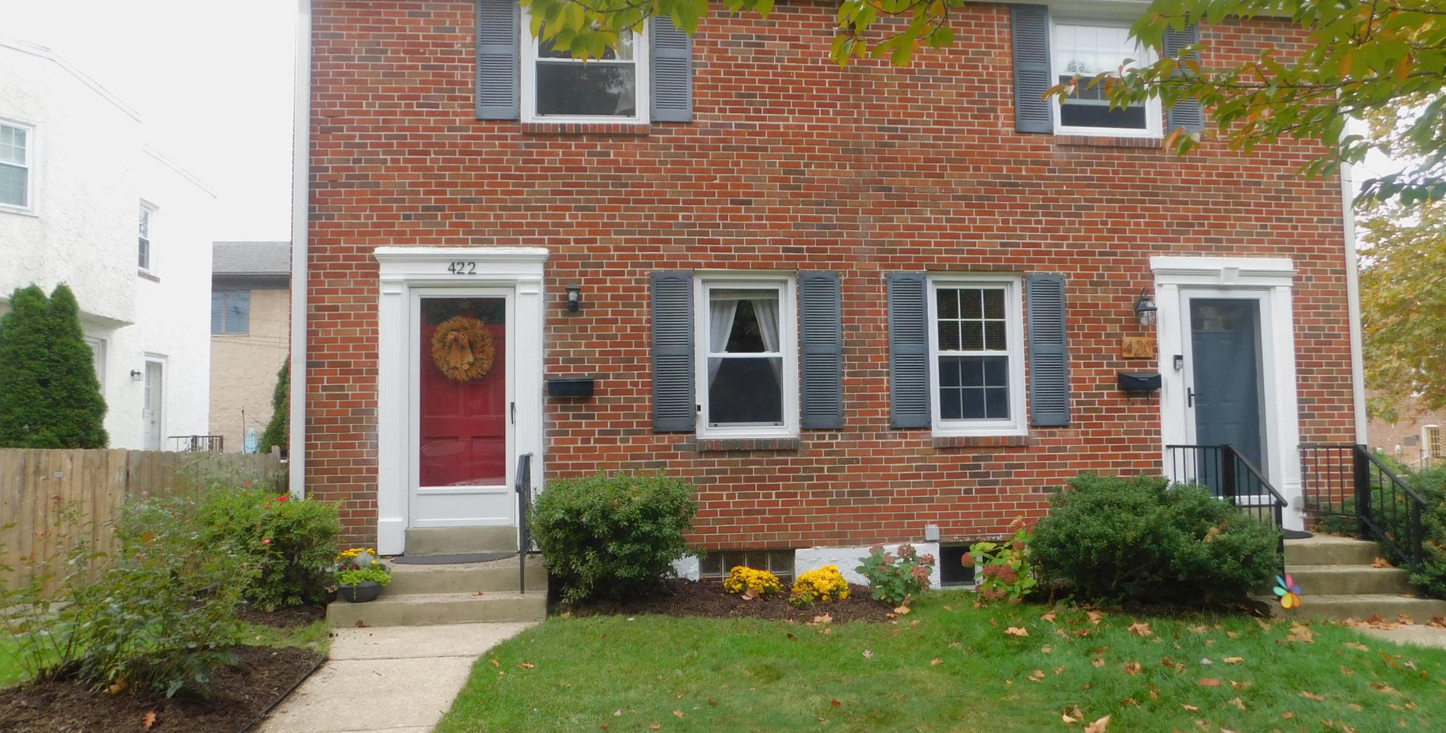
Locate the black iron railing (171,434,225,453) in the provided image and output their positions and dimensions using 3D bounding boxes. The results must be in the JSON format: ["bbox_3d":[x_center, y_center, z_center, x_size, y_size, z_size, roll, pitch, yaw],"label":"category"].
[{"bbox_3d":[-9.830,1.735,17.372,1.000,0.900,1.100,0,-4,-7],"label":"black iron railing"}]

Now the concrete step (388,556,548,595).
[{"bbox_3d":[-2.111,1.636,7.627,1.500,0.175,0.900,0,-4,-7],"label":"concrete step"}]

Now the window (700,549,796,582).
[{"bbox_3d":[0.217,1.746,8.430,0.861,0.300,0.090,0,-4,-7],"label":"window"}]

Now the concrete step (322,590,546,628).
[{"bbox_3d":[-2.034,1.763,6.992,1.510,0.170,0.360,0,-4,-7],"label":"concrete step"}]

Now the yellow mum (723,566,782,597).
[{"bbox_3d":[0.243,1.765,7.978,0.460,0.240,0.430,0,-4,-7],"label":"yellow mum"}]

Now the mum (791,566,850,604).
[{"bbox_3d":[0.804,1.750,7.871,0.470,0.280,0.450,0,-4,-7],"label":"mum"}]

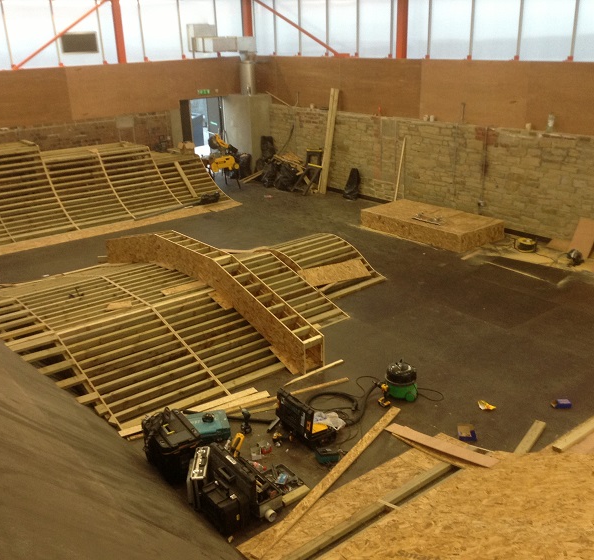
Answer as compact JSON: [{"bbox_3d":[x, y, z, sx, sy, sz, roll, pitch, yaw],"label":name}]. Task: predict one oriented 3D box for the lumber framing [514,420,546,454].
[{"bbox_3d":[2.196,1.507,6.705,0.095,0.046,0.775,10,19,31],"label":"lumber framing"}]

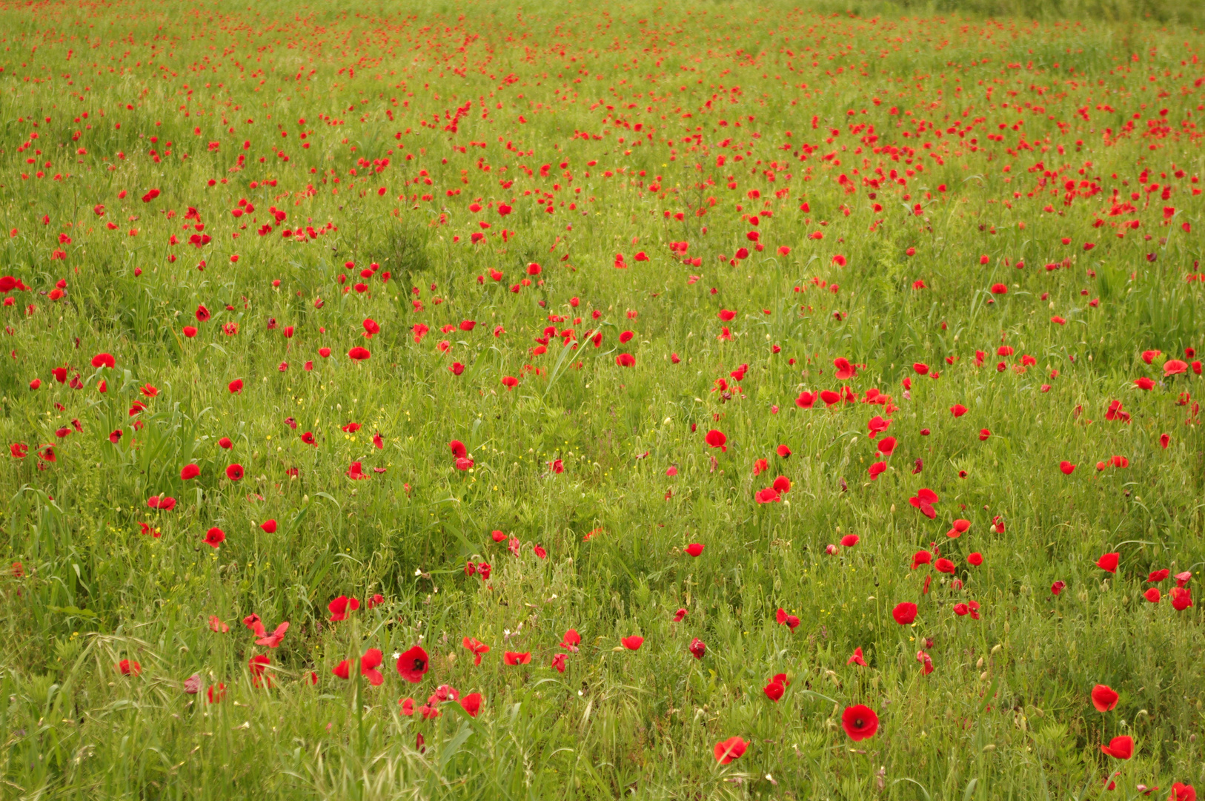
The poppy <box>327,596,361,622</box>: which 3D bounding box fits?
[{"bbox_3d":[-0.511,0.408,5.400,0.065,0.049,0.055,-1,10,-5],"label":"poppy"}]

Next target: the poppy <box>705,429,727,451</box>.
[{"bbox_3d":[0.268,0.094,6.500,0.049,0.043,0.044,0,11,2],"label":"poppy"}]

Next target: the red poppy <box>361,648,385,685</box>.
[{"bbox_3d":[-0.428,0.489,5.050,0.052,0.066,0.050,-6,12,-31],"label":"red poppy"}]

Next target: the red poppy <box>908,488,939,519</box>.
[{"bbox_3d":[0.720,0.229,6.150,0.068,0.066,0.055,1,10,7],"label":"red poppy"}]

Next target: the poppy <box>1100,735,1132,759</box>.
[{"bbox_3d":[0.843,0.568,4.497,0.049,0.033,0.044,6,13,30],"label":"poppy"}]

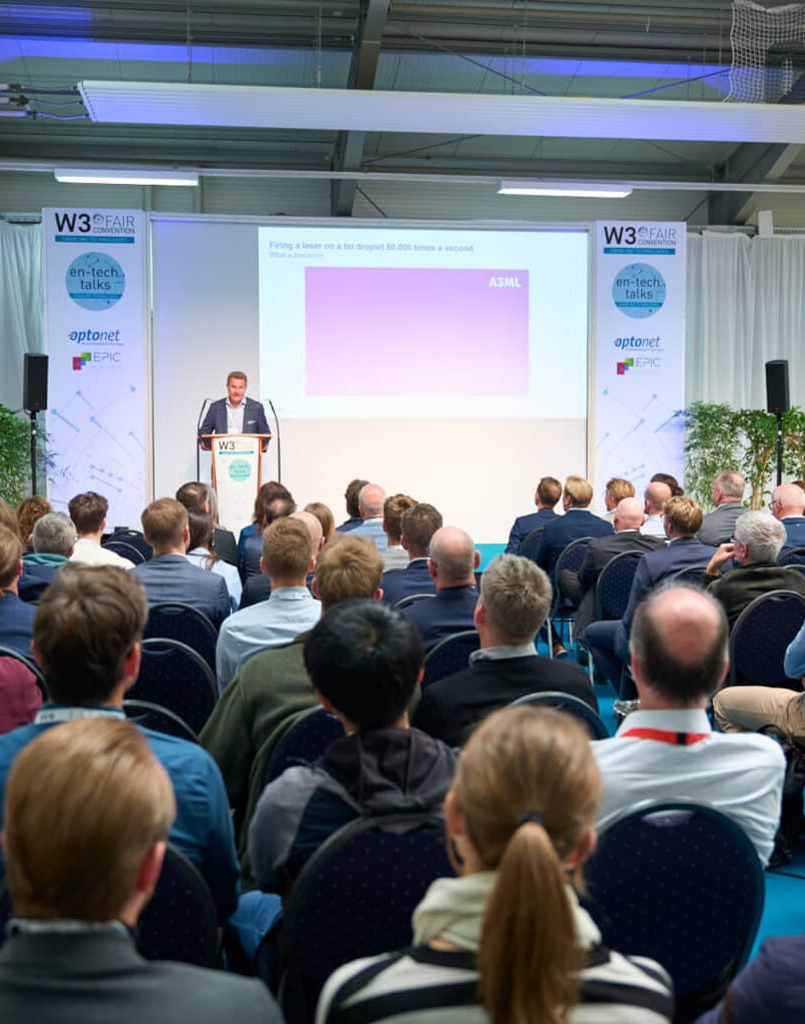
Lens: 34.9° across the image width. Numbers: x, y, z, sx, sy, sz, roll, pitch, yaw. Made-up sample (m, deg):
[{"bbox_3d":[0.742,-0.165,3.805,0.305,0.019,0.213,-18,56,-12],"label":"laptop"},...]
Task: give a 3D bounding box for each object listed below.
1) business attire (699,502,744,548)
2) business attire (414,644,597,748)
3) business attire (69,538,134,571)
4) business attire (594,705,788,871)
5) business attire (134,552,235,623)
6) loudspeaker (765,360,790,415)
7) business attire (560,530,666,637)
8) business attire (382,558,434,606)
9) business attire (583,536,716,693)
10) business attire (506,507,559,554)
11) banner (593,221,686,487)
[{"bbox_3d":[2.337,0.265,9.081,0.520,0.680,0.420,-1,3,-15],"label":"business attire"},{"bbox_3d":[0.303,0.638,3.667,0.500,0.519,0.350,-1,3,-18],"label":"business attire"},{"bbox_3d":[-1.608,0.442,6.537,0.520,0.660,0.420,0,3,-3],"label":"business attire"},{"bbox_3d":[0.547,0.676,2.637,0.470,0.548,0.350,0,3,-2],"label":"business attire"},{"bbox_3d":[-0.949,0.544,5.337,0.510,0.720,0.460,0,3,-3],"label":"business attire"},{"bbox_3d":[3.499,-1.161,11.955,0.220,0.480,0.230,2,11,30],"label":"loudspeaker"},{"bbox_3d":[1.221,0.536,7.660,0.530,0.900,0.680,-2,4,-28],"label":"business attire"},{"bbox_3d":[0.085,0.486,5.889,0.520,0.620,0.380,-1,3,-9],"label":"business attire"},{"bbox_3d":[1.301,0.578,6.701,0.530,0.920,0.680,-2,4,-35],"label":"business attire"},{"bbox_3d":[1.092,0.254,10.032,0.540,0.620,0.400,-1,4,-18],"label":"business attire"},{"bbox_3d":[2.503,-1.339,13.445,1.020,3.420,0.100,0,3,-8],"label":"banner"}]

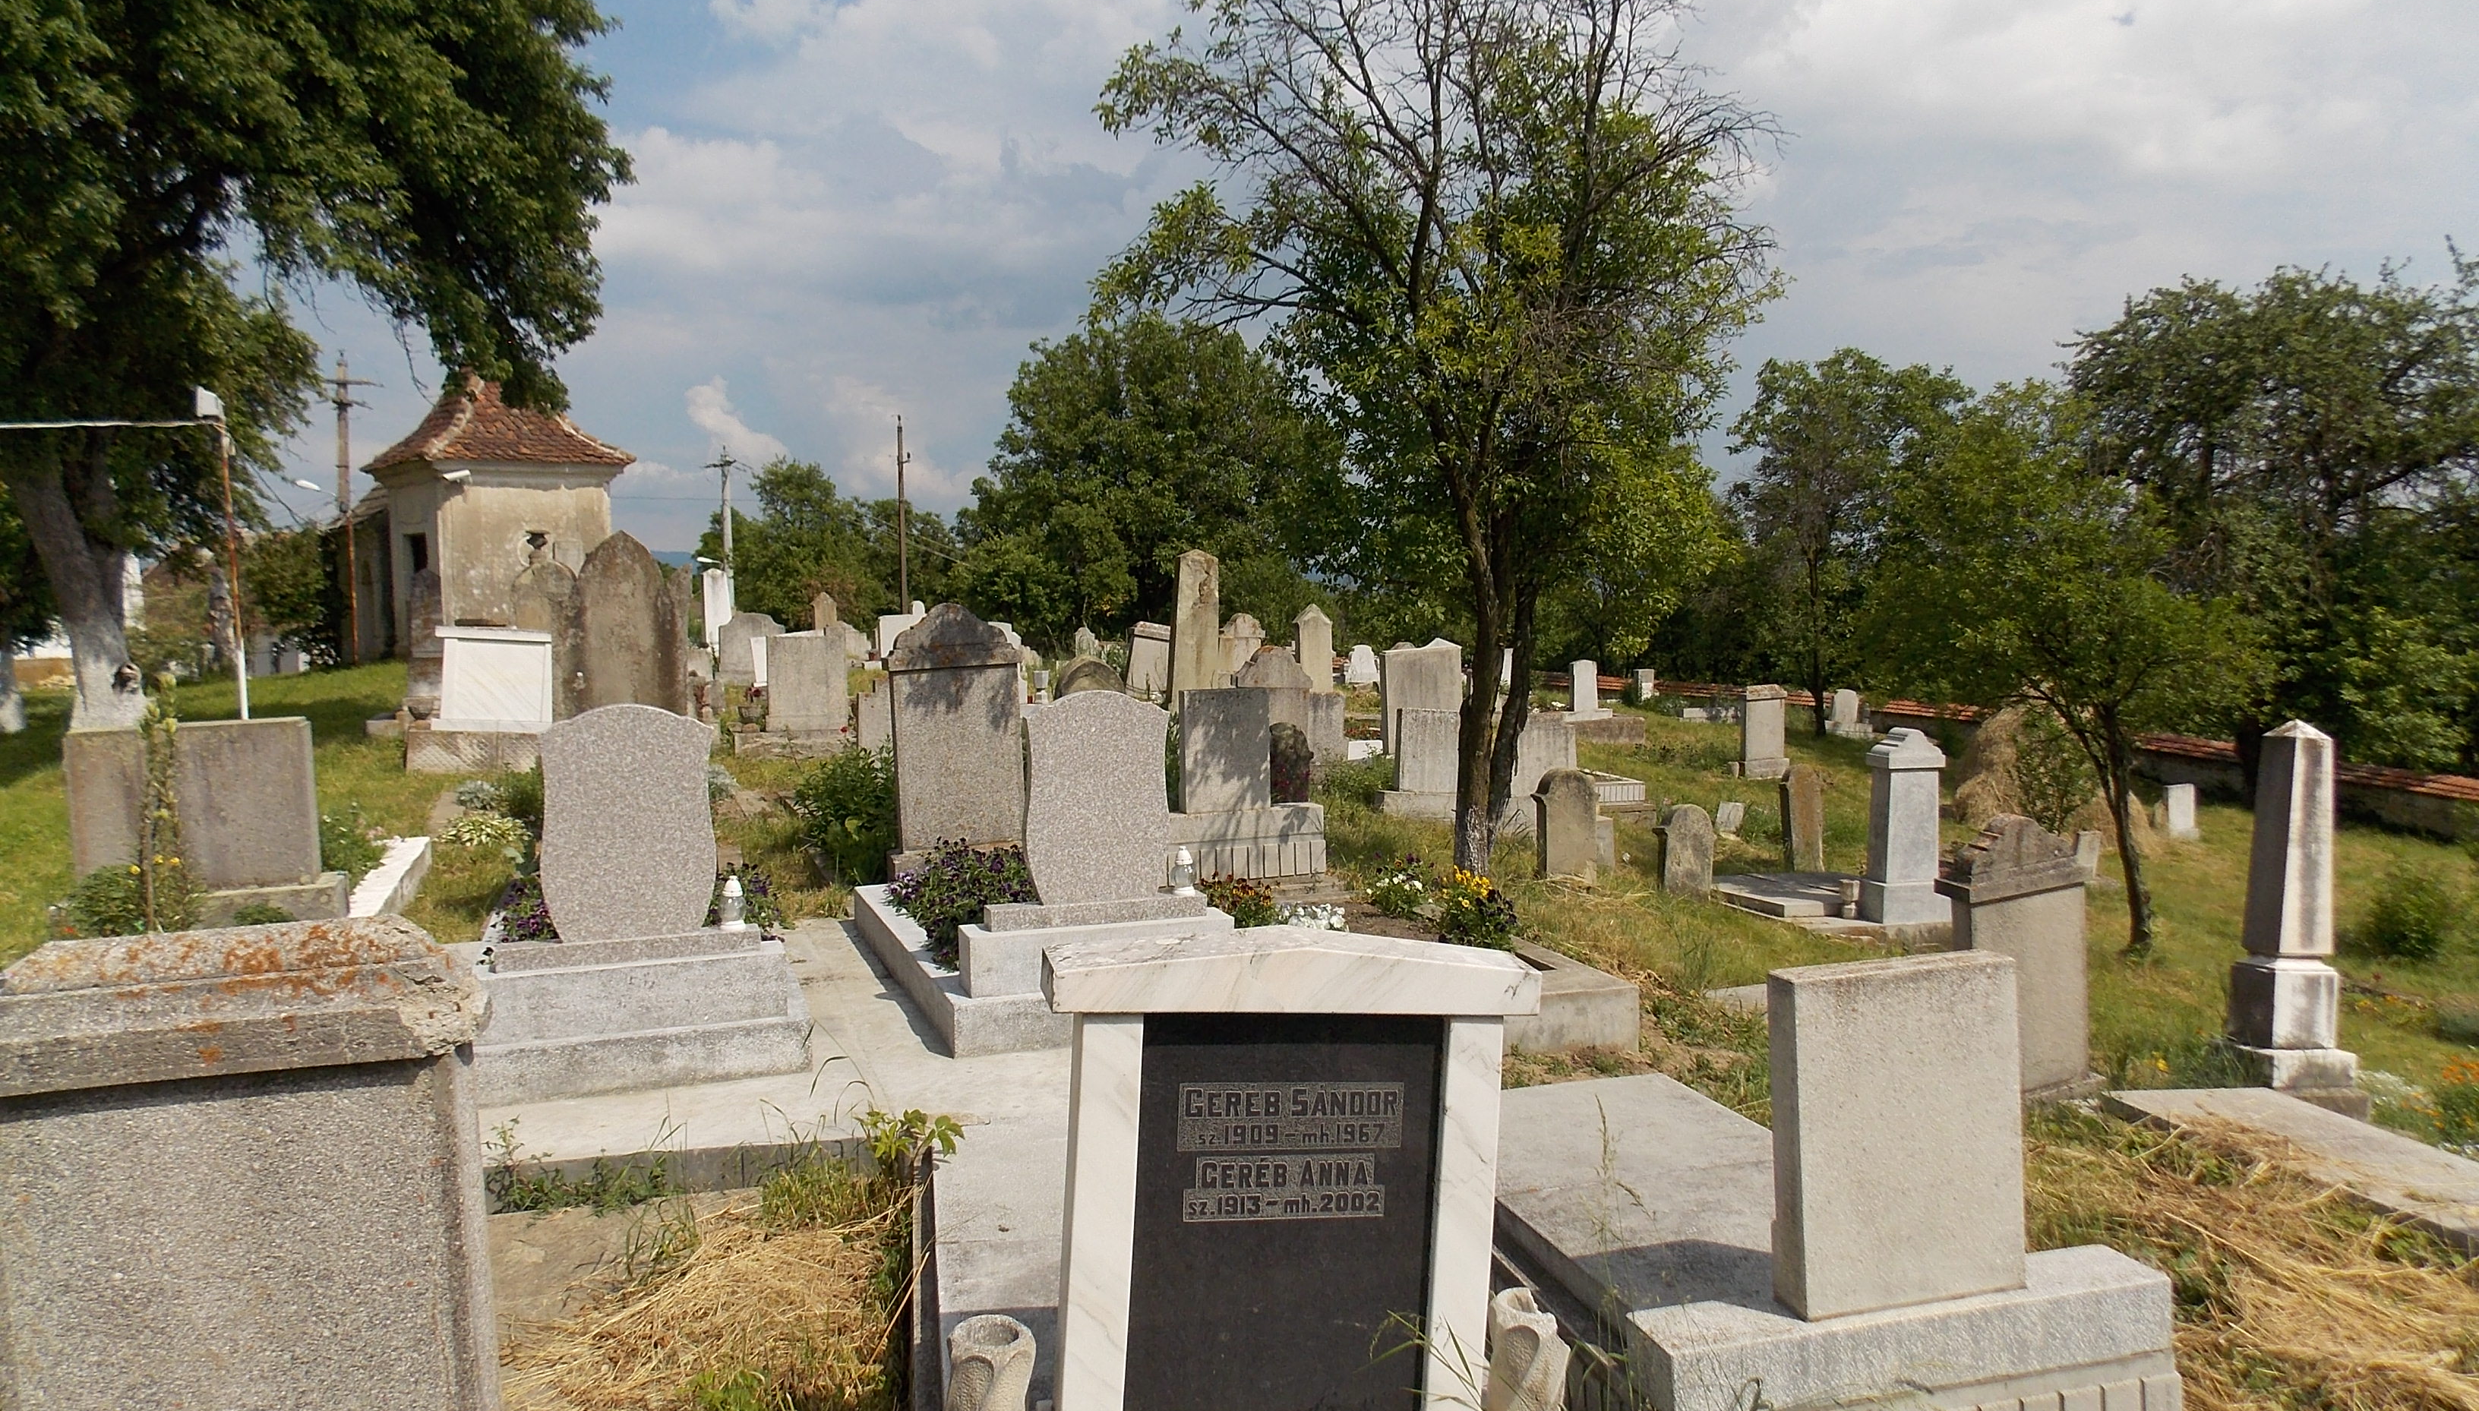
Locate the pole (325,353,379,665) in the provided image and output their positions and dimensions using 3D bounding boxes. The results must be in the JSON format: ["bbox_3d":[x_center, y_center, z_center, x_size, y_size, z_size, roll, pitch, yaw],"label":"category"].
[{"bbox_3d":[-21.587,-4.750,40.000,1.250,7.500,0.350,-2,3,-5],"label":"pole"}]

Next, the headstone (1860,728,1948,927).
[{"bbox_3d":[4.213,0.764,10.400,0.480,1.270,0.290,-1,5,-9],"label":"headstone"}]

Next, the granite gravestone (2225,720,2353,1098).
[{"bbox_3d":[4.674,0.914,7.300,0.380,1.660,0.380,0,5,-2],"label":"granite gravestone"}]

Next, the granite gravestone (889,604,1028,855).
[{"bbox_3d":[-1.342,0.116,7.900,0.640,1.190,0.170,-3,3,-15],"label":"granite gravestone"}]

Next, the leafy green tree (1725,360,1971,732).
[{"bbox_3d":[11.390,-3.080,31.000,4.300,7.200,4.200,-2,3,0],"label":"leafy green tree"}]

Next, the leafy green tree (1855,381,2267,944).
[{"bbox_3d":[5.416,-0.248,10.800,2.550,3.700,2.500,0,5,0],"label":"leafy green tree"}]

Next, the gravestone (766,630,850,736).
[{"bbox_3d":[-3.356,-0.173,12.800,0.600,0.760,0.150,-3,3,-14],"label":"gravestone"}]

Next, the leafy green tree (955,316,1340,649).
[{"bbox_3d":[-2.402,-5.738,43.000,9.900,8.800,9.200,0,5,0],"label":"leafy green tree"}]

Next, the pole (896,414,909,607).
[{"bbox_3d":[-10.843,-5.702,53.000,0.420,7.300,0.350,0,5,0],"label":"pole"}]

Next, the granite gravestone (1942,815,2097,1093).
[{"bbox_3d":[2.880,0.929,6.100,0.640,1.010,0.160,-3,3,-25],"label":"granite gravestone"}]

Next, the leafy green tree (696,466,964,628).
[{"bbox_3d":[-14.175,-5.328,57.000,9.200,6.100,7.500,0,5,0],"label":"leafy green tree"}]

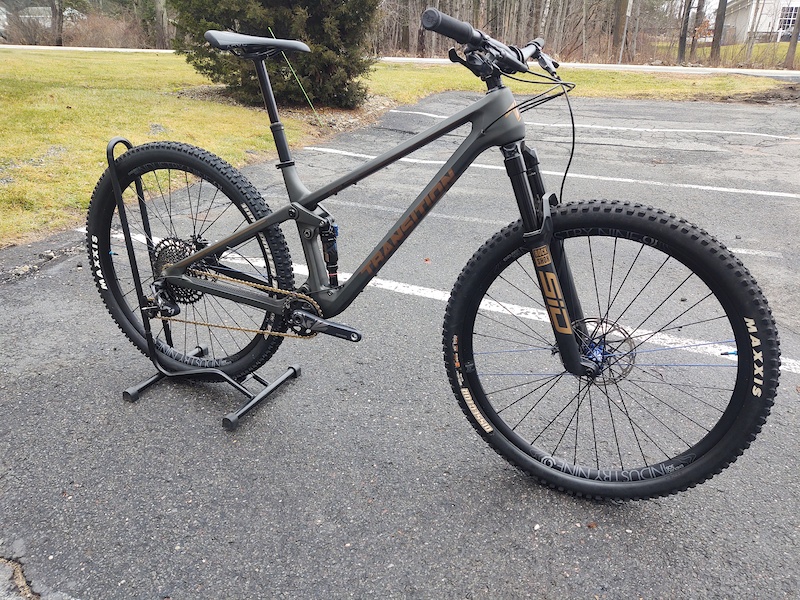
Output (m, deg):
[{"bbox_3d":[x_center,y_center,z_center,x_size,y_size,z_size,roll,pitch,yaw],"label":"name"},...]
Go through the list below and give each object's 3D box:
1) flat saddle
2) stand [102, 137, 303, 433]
[{"bbox_3d":[-0.338,-0.629,1.540,0.268,0.058,0.140,11,22,20],"label":"flat saddle"},{"bbox_3d":[-0.609,-0.079,1.868,0.500,0.760,0.365,11,22,20],"label":"stand"}]

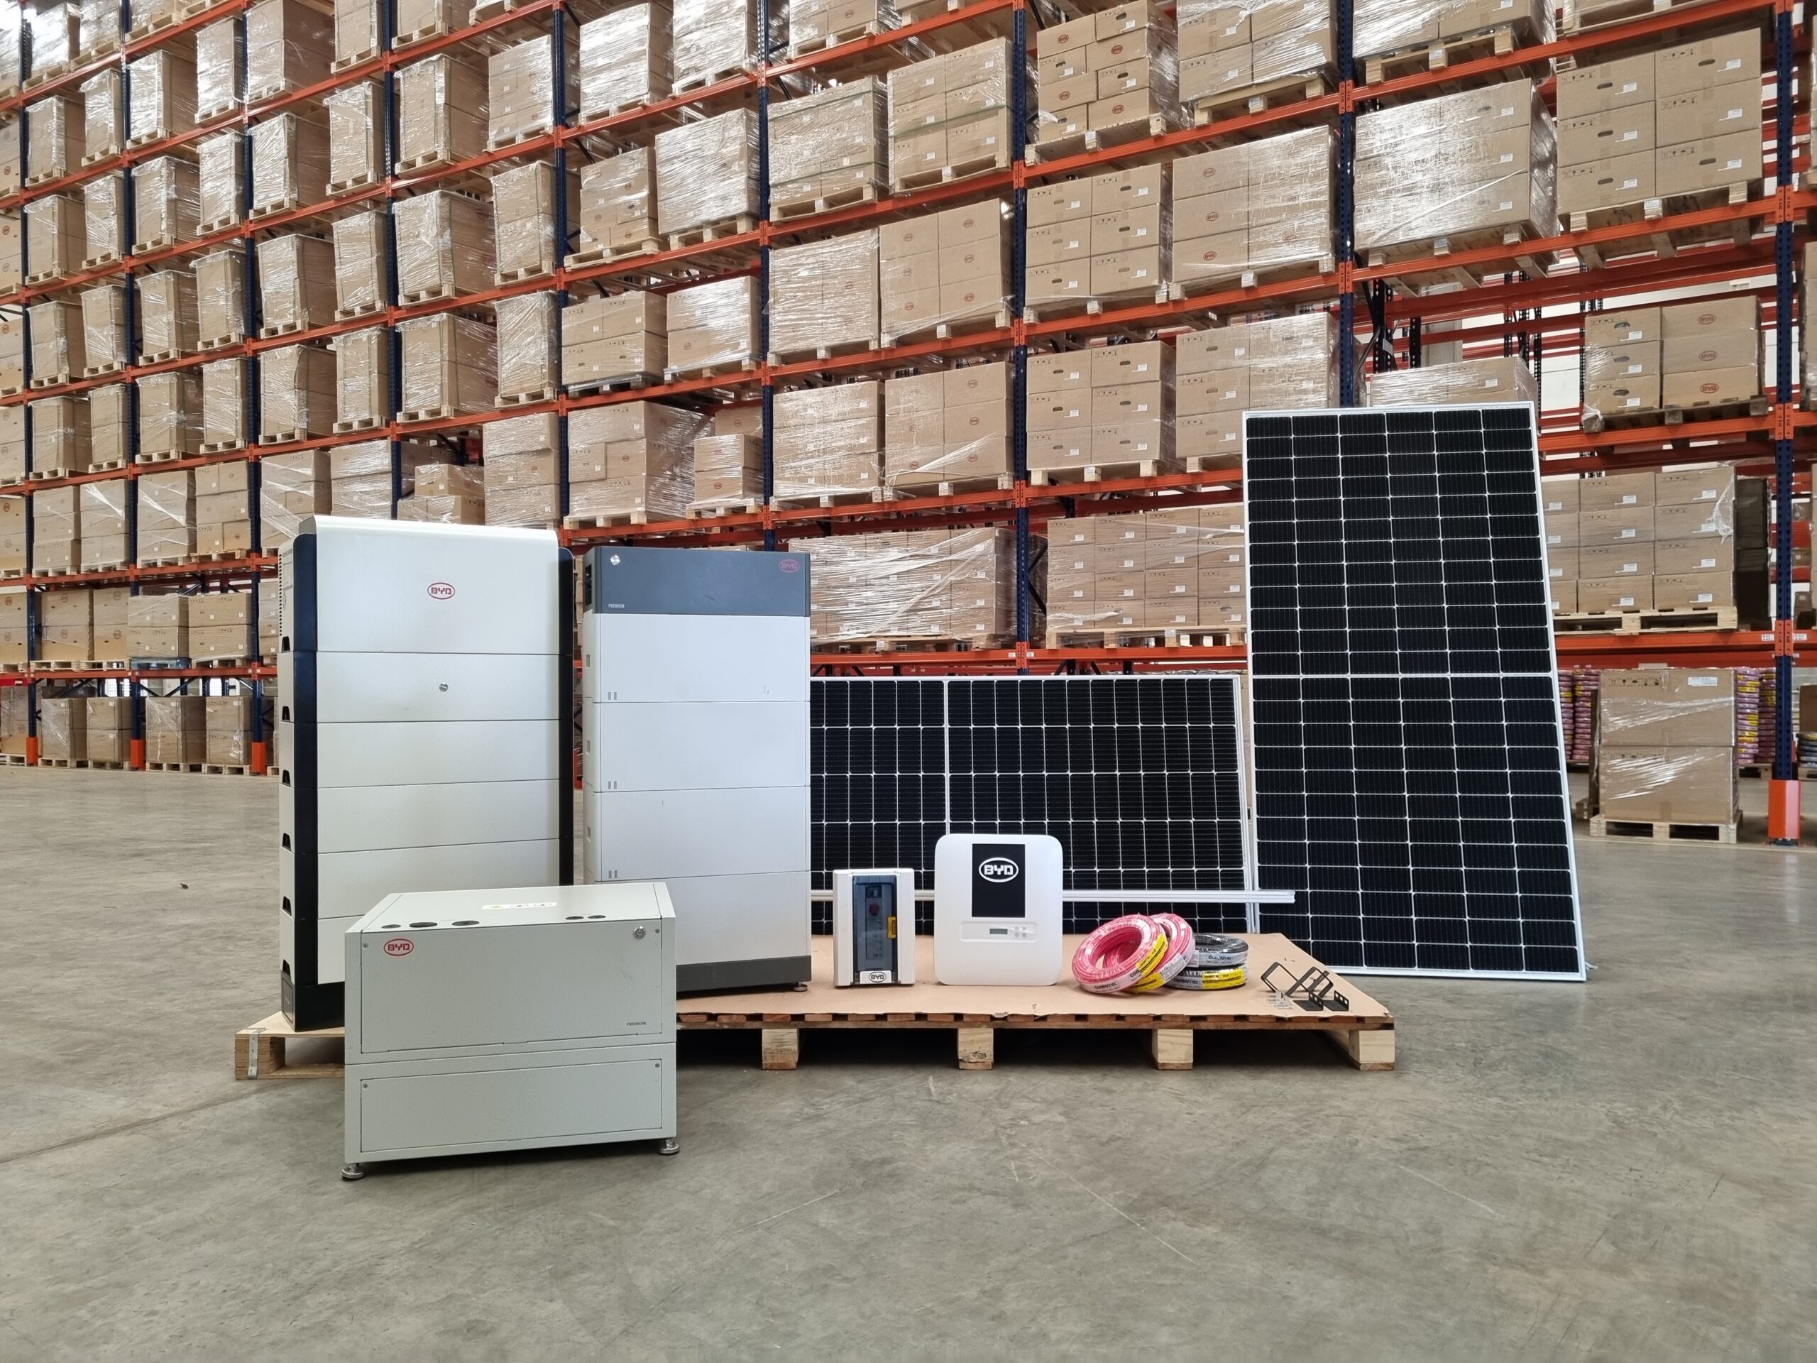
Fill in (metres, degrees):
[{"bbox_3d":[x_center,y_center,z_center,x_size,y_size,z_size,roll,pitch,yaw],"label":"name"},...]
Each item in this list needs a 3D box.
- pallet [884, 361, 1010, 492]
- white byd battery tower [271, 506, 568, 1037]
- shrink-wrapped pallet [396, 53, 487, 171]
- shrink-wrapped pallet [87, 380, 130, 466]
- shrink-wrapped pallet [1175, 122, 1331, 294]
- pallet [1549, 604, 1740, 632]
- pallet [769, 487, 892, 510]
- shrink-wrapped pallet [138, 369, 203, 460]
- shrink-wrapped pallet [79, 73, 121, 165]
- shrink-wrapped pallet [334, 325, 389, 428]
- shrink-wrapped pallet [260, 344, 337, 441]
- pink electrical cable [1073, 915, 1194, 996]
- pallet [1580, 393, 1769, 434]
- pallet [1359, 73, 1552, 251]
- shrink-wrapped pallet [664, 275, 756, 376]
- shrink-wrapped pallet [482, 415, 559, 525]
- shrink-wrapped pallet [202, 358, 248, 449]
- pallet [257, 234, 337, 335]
[{"bbox_3d":[0.596,-2.050,11.760,1.200,1.020,1.120,-1,0,32],"label":"pallet"},{"bbox_3d":[-1.321,0.230,3.768,0.726,1.316,0.260,-1,0,-32],"label":"white byd battery tower"},{"bbox_3d":[-4.821,-5.941,14.817,0.780,1.090,1.150,-1,0,31],"label":"shrink-wrapped pallet"},{"bbox_3d":[-10.034,-3.251,18.051,0.780,1.033,1.150,-1,0,31],"label":"shrink-wrapped pallet"},{"bbox_3d":[2.716,-3.368,10.254,1.170,1.018,1.020,-1,0,31],"label":"shrink-wrapped pallet"},{"bbox_3d":[4.780,-0.380,8.950,1.126,0.139,1.000,-1,0,31],"label":"pallet"},{"bbox_3d":[-0.459,-1.586,12.171,1.178,0.132,1.000,-1,0,31],"label":"pallet"},{"bbox_3d":[-8.381,-3.055,16.215,0.722,0.911,1.080,-1,0,31],"label":"shrink-wrapped pallet"},{"bbox_3d":[-10.336,-7.399,18.483,0.800,1.100,1.180,-1,0,32],"label":"shrink-wrapped pallet"},{"bbox_3d":[-5.455,-3.114,14.588,0.750,1.000,1.030,-1,0,31],"label":"shrink-wrapped pallet"},{"bbox_3d":[-6.556,-3.103,15.260,0.730,1.000,1.030,-1,0,31],"label":"shrink-wrapped pallet"},{"bbox_3d":[0.636,0.755,3.860,0.335,0.200,0.250,-1,0,6],"label":"pink electrical cable"},{"bbox_3d":[5.023,-1.673,8.928,1.005,0.136,1.100,-1,0,31],"label":"pallet"},{"bbox_3d":[3.626,-3.192,9.062,1.050,0.990,1.030,-1,0,31],"label":"pallet"},{"bbox_3d":[-1.562,-3.237,13.090,1.020,0.835,1.110,-1,0,32],"label":"shrink-wrapped pallet"},{"bbox_3d":[-3.674,-2.077,14.137,1.004,1.133,0.927,-1,0,32],"label":"shrink-wrapped pallet"},{"bbox_3d":[-7.933,-3.304,16.868,0.803,1.022,1.200,-1,0,31],"label":"shrink-wrapped pallet"},{"bbox_3d":[-6.553,-4.273,15.256,0.720,1.040,1.030,-1,0,31],"label":"pallet"}]

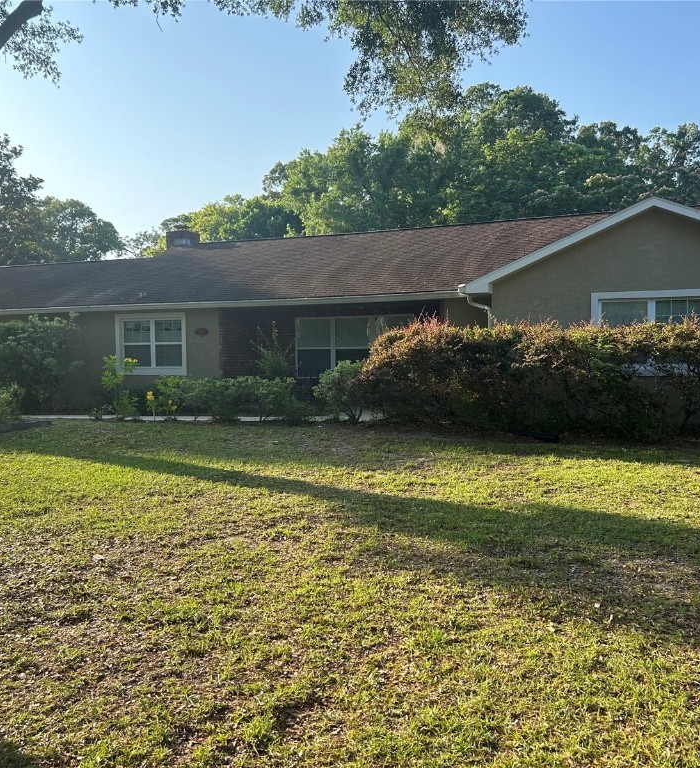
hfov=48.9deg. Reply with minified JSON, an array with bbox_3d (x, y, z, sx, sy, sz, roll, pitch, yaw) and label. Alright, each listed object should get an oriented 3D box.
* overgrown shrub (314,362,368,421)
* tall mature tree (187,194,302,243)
[{"bbox_3d":[-0.090,0.140,14.900,1.120,1.220,1.100,-1,3,0],"label":"overgrown shrub"},{"bbox_3d":[-5.200,-4.500,36.000,6.800,8.700,6.800,-1,3,0],"label":"tall mature tree"}]

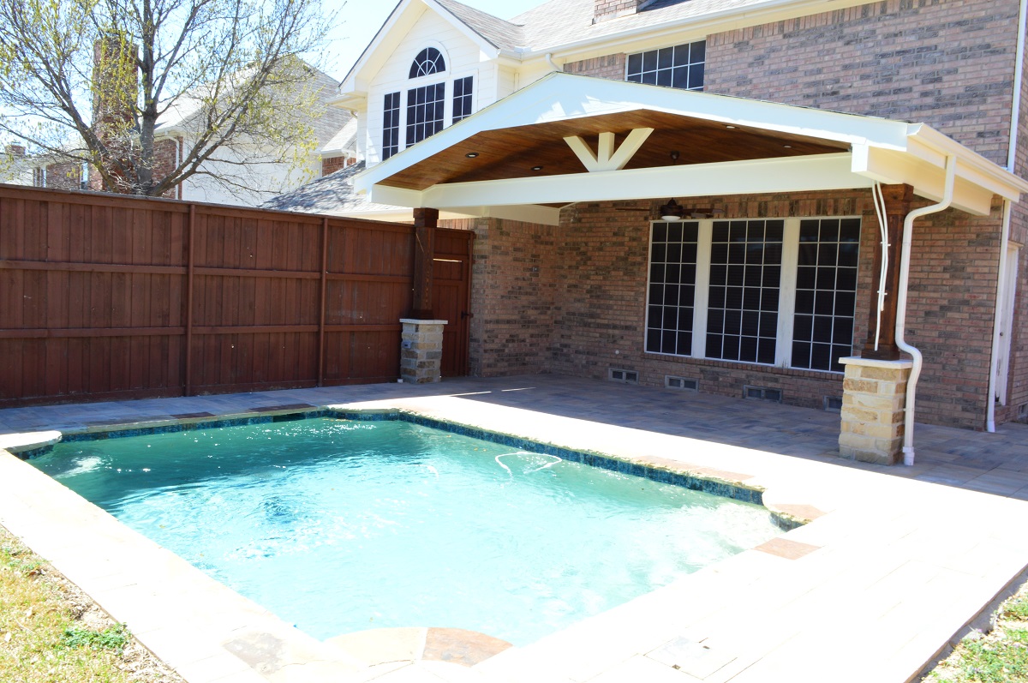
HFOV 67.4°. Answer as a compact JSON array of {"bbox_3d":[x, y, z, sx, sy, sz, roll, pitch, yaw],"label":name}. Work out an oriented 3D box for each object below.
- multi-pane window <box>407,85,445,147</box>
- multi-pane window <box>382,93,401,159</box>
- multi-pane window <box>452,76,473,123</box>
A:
[{"bbox_3d":[-1.729,-4.289,15.142,1.094,1.420,0.100,6,5,40],"label":"multi-pane window"},{"bbox_3d":[-2.491,-4.365,15.785,0.516,1.420,0.100,6,5,40],"label":"multi-pane window"},{"bbox_3d":[-0.954,-4.213,14.489,0.522,1.420,0.100,6,5,40],"label":"multi-pane window"}]

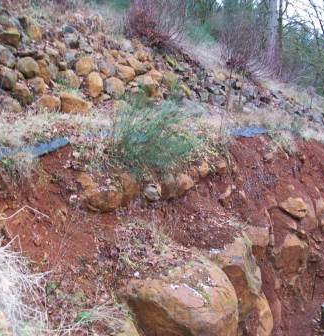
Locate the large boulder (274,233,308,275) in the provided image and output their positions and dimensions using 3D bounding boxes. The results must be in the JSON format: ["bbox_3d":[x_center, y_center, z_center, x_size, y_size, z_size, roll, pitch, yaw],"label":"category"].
[{"bbox_3d":[1.751,1.156,6.300,0.446,0.540,0.450,0,8,0],"label":"large boulder"}]

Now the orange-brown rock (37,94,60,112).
[{"bbox_3d":[-2.266,-1.288,9.300,0.465,0.341,0.420,0,8,0],"label":"orange-brown rock"}]

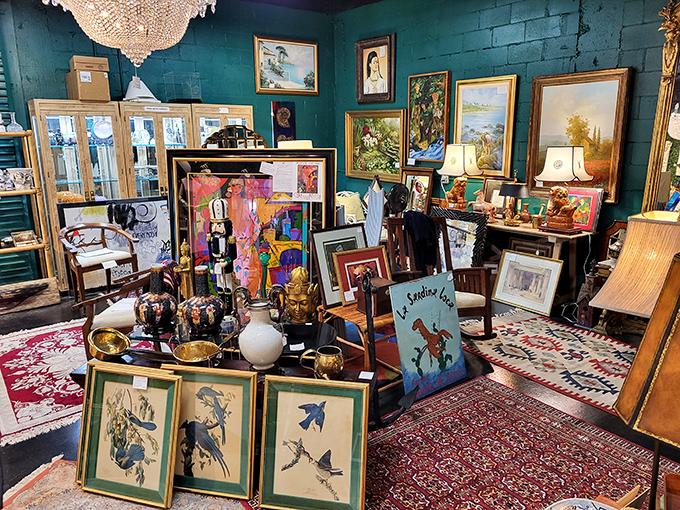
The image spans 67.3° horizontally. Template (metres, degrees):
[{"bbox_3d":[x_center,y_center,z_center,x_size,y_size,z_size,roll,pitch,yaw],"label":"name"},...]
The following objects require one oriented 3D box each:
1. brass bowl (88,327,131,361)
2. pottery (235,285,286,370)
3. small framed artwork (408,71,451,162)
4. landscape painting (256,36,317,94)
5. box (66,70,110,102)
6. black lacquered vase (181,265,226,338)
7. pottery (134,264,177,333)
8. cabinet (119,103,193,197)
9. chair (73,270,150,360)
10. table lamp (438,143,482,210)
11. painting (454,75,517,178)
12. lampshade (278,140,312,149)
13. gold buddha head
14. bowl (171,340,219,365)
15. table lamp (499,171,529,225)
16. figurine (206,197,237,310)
[{"bbox_3d":[-1.258,0.506,2.774,0.230,0.095,0.230,13,23,-24],"label":"brass bowl"},{"bbox_3d":[-0.358,0.329,2.323,0.240,0.387,0.210,2,13,11],"label":"pottery"},{"bbox_3d":[1.123,-1.738,6.503,0.045,1.070,0.675,-11,17,-38],"label":"small framed artwork"},{"bbox_3d":[-0.715,-2.643,7.185,1.045,0.730,0.050,-11,17,-37],"label":"landscape painting"},{"bbox_3d":[-2.688,-1.789,5.461,0.335,0.283,0.305,12,18,42],"label":"box"},{"bbox_3d":[-0.747,0.254,2.806,0.245,0.389,0.245,-1,13,0],"label":"black lacquered vase"},{"bbox_3d":[-1.027,0.249,2.874,0.243,0.375,0.243,-1,13,0],"label":"pottery"},{"bbox_3d":[-2.181,-0.789,6.176,0.800,1.990,0.410,-11,17,-37],"label":"cabinet"},{"bbox_3d":[-1.349,0.439,3.491,0.560,0.780,0.610,-2,13,-4],"label":"chair"},{"bbox_3d":[1.248,-0.770,5.357,0.355,0.750,0.355,-11,17,-38],"label":"table lamp"},{"bbox_3d":[1.651,-1.466,5.891,0.055,1.090,0.795,-11,17,-38],"label":"painting"},{"bbox_3d":[-0.483,-1.086,5.532,0.420,0.280,0.420,-2,13,-4],"label":"lampshade"},{"bbox_3d":[-0.223,0.229,3.016,0.198,0.321,0.200,3,14,14],"label":"gold buddha head"},{"bbox_3d":[-0.738,0.541,2.634,0.235,0.090,0.235,-6,14,-20],"label":"bowl"},{"bbox_3d":[1.715,-0.577,5.042,0.280,0.509,0.260,10,17,39],"label":"table lamp"},{"bbox_3d":[-0.787,0.030,3.415,0.175,0.865,0.145,2,14,12],"label":"figurine"}]

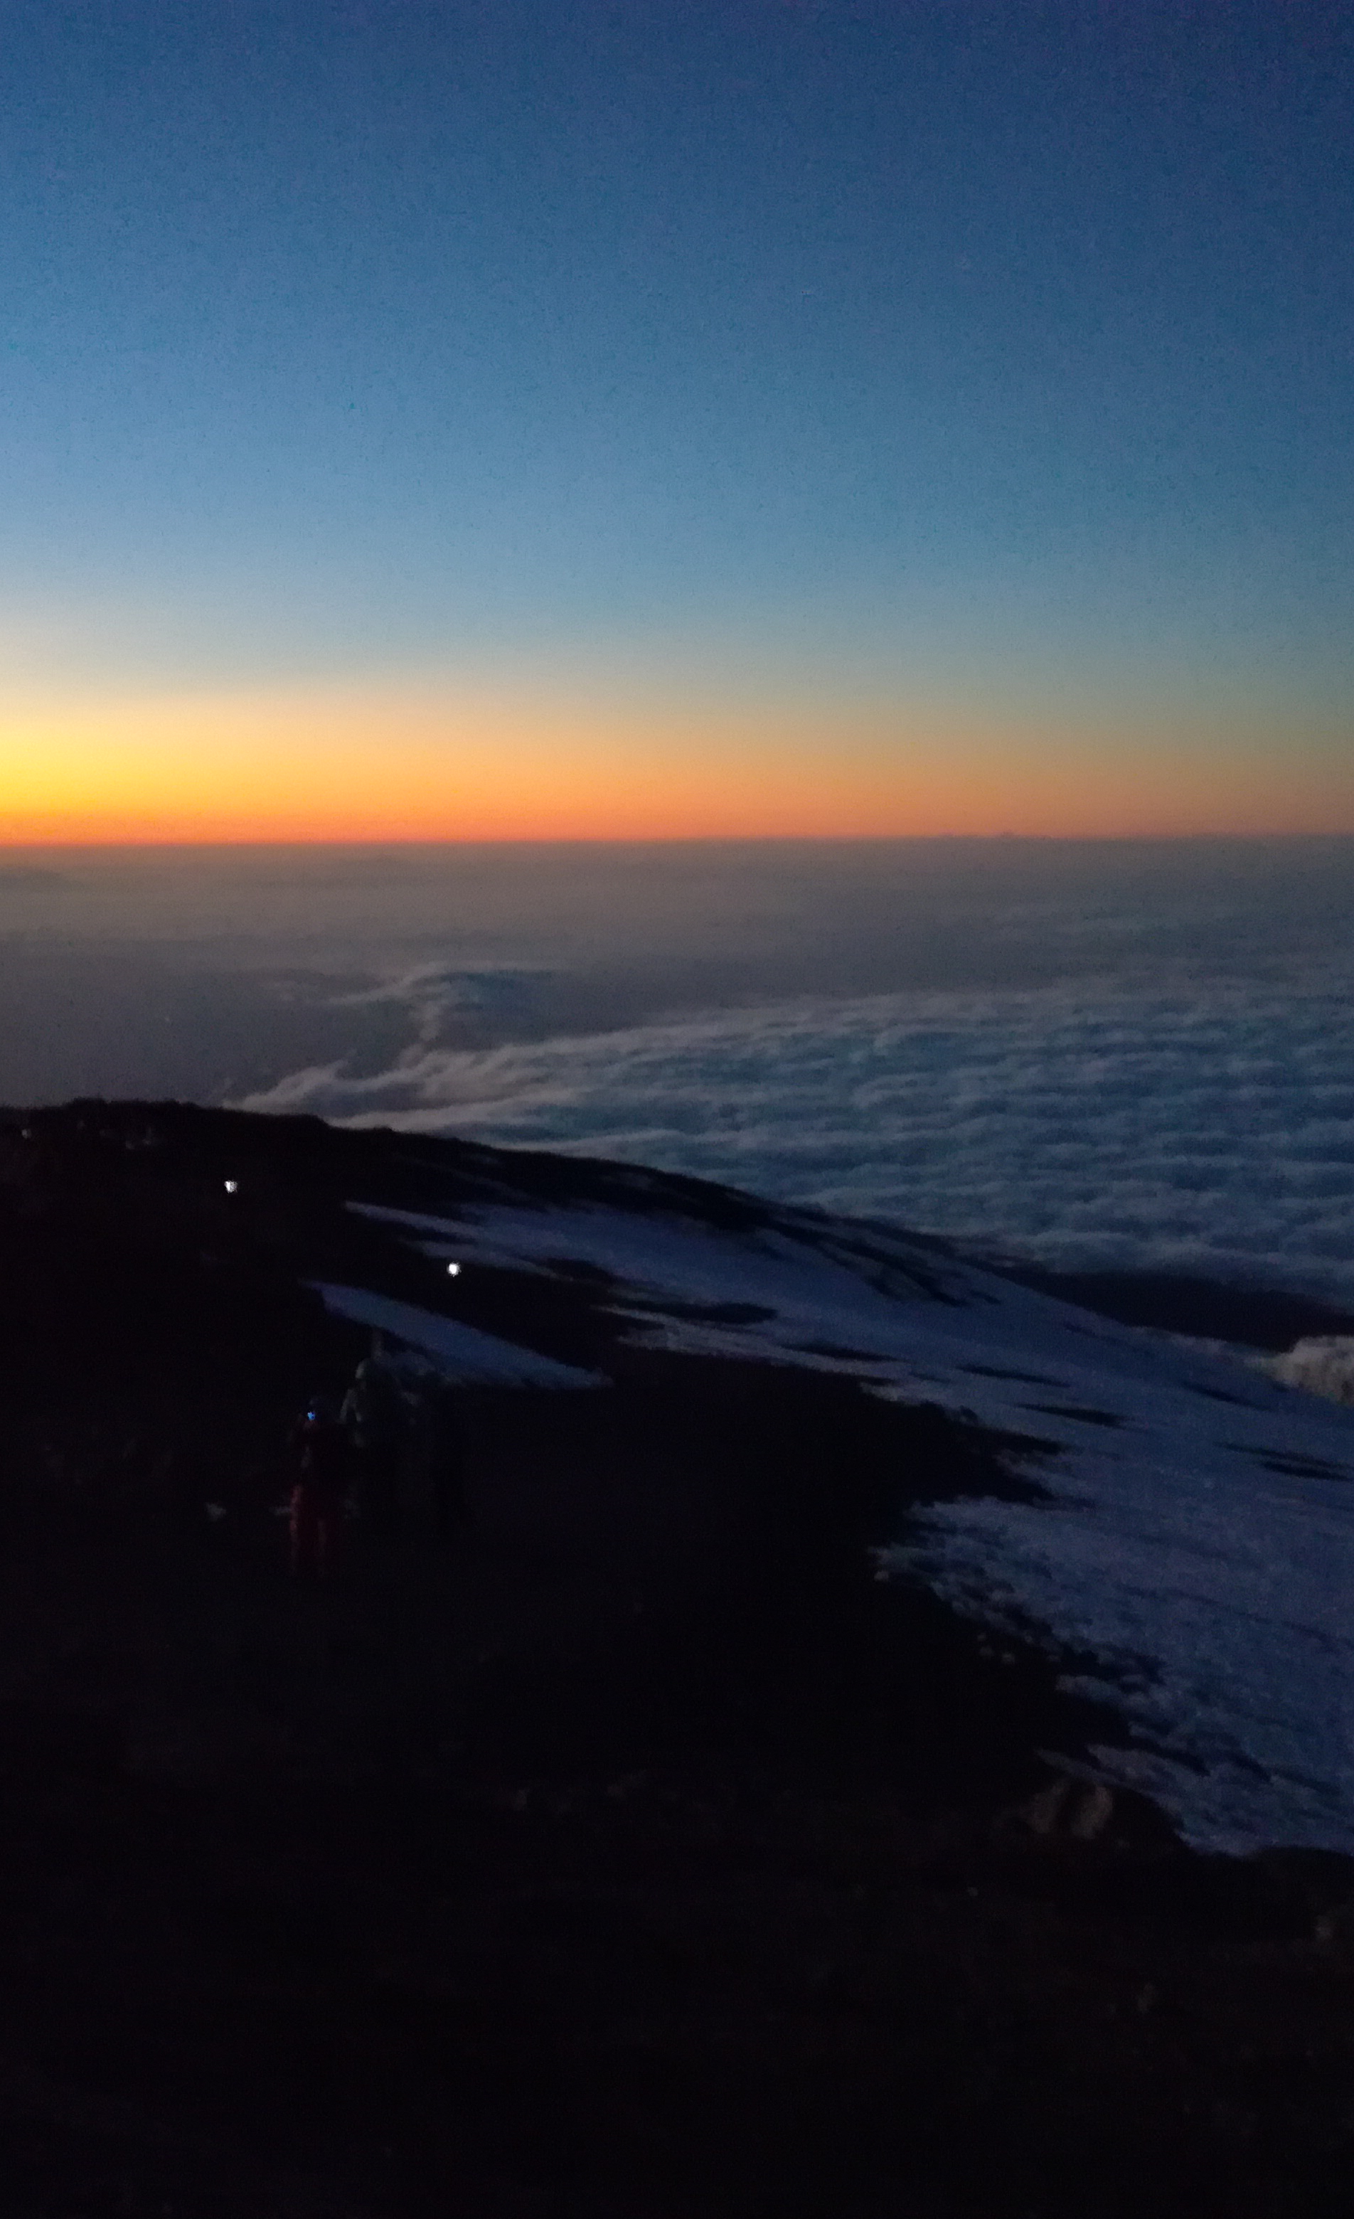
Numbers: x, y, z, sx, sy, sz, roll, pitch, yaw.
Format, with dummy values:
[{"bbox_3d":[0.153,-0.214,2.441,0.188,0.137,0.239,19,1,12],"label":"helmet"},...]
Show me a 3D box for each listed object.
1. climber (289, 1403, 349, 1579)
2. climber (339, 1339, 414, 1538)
[{"bbox_3d":[-3.395,3.581,21.704,0.600,1.760,0.450,0,9,3],"label":"climber"},{"bbox_3d":[-2.921,3.264,22.514,0.620,1.820,0.480,1,9,7],"label":"climber"}]

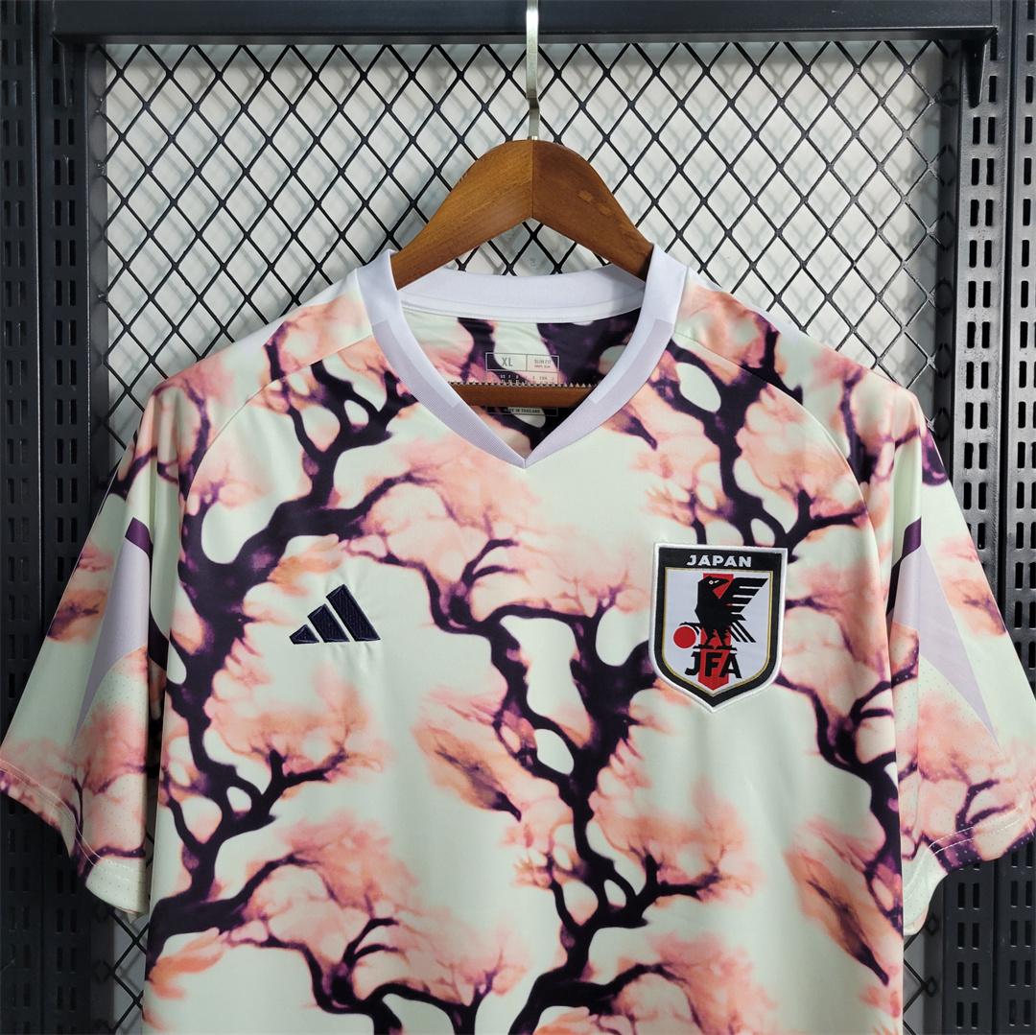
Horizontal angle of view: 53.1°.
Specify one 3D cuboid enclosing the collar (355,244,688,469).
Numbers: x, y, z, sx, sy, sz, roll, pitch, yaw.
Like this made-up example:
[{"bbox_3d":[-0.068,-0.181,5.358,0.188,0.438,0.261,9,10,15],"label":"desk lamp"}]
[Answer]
[{"bbox_3d":[0.002,-0.101,0.655,0.207,0.142,0.090,1,1,0],"label":"collar"}]

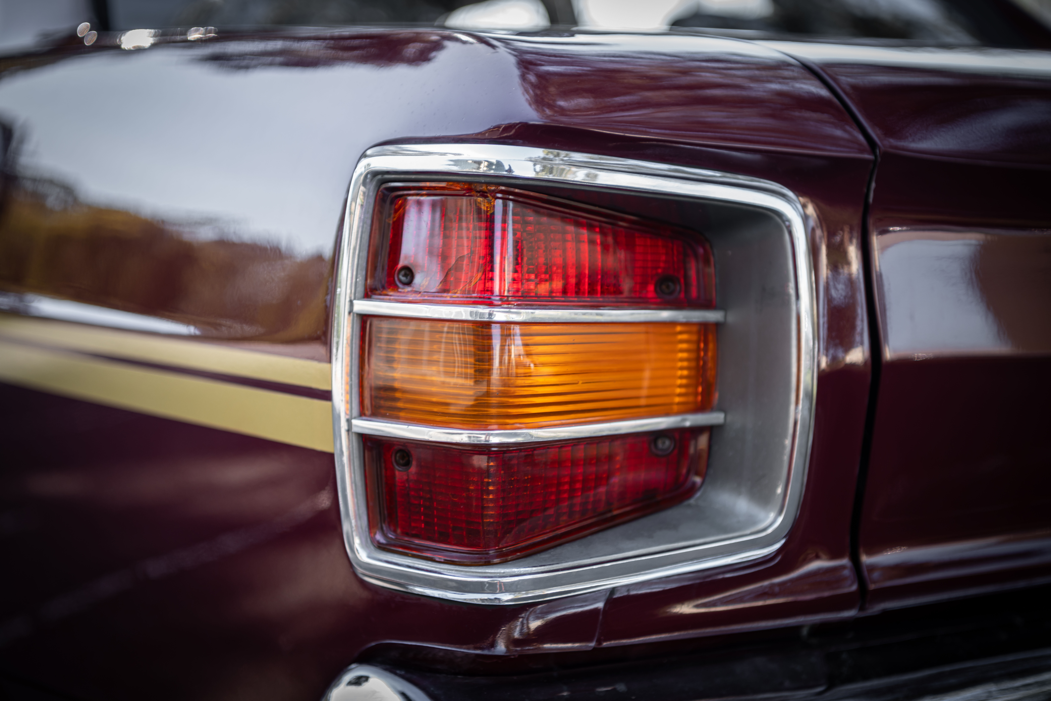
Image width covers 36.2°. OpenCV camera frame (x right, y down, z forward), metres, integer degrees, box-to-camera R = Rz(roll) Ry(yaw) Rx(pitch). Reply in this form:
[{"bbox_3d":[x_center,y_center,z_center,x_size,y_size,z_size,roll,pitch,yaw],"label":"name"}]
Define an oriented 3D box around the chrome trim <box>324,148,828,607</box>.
[{"bbox_3d":[0.031,0.009,0.783,0.240,0.203,0.090,-1,5,-30],"label":"chrome trim"}]

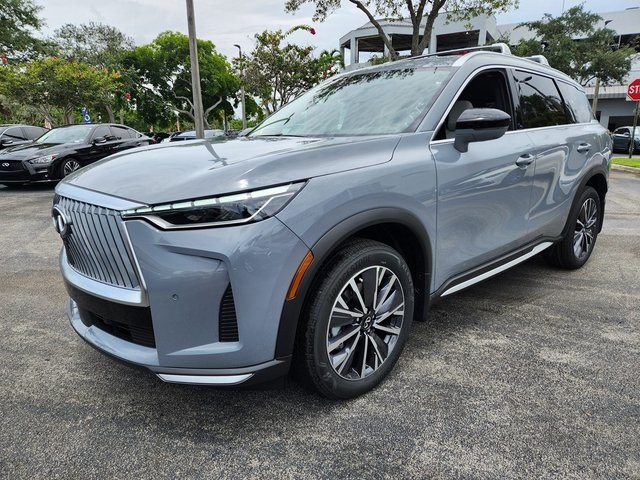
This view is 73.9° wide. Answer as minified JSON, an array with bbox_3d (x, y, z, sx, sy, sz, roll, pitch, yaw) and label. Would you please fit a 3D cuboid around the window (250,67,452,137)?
[{"bbox_3d":[0.182,-0.920,2.970,1.440,0.160,0.910,15,54,47],"label":"window"}]

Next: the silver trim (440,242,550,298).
[{"bbox_3d":[1.277,0.173,2.897,1.600,0.100,0.120,-13,18,-39],"label":"silver trim"}]

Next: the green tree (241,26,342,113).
[{"bbox_3d":[-1.501,-7.780,22.751,5.700,6.677,5.300,-2,14,-3],"label":"green tree"}]

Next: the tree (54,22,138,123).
[{"bbox_3d":[-13.896,-9.126,26.309,6.600,7.994,6.200,-8,15,-25],"label":"tree"}]

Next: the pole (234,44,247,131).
[{"bbox_3d":[-5.656,-10.014,30.497,0.700,7.419,0.300,-1,14,0],"label":"pole"}]

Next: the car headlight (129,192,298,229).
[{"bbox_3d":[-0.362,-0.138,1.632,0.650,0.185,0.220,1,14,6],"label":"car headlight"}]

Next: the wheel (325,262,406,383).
[{"bbox_3d":[0.178,0.381,2.085,0.540,0.540,0.200,-13,18,-39],"label":"wheel"}]

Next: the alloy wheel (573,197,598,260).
[{"bbox_3d":[2.358,-0.116,3.932,0.540,0.540,0.200,-13,18,-39],"label":"alloy wheel"}]

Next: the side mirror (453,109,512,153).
[{"bbox_3d":[0.855,-0.584,2.282,0.190,0.210,0.250,-13,18,-39],"label":"side mirror"}]

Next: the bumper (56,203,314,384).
[{"bbox_3d":[-0.910,0.147,2.243,0.700,0.760,1.920,-13,18,-39],"label":"bumper"}]

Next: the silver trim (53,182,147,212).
[{"bbox_3d":[-1.083,-0.209,2.006,0.240,0.100,1.150,-13,18,-39],"label":"silver trim"}]

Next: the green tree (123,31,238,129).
[{"bbox_3d":[-8.124,-8.447,24.985,7.500,7.119,7.000,-5,15,-16],"label":"green tree"}]

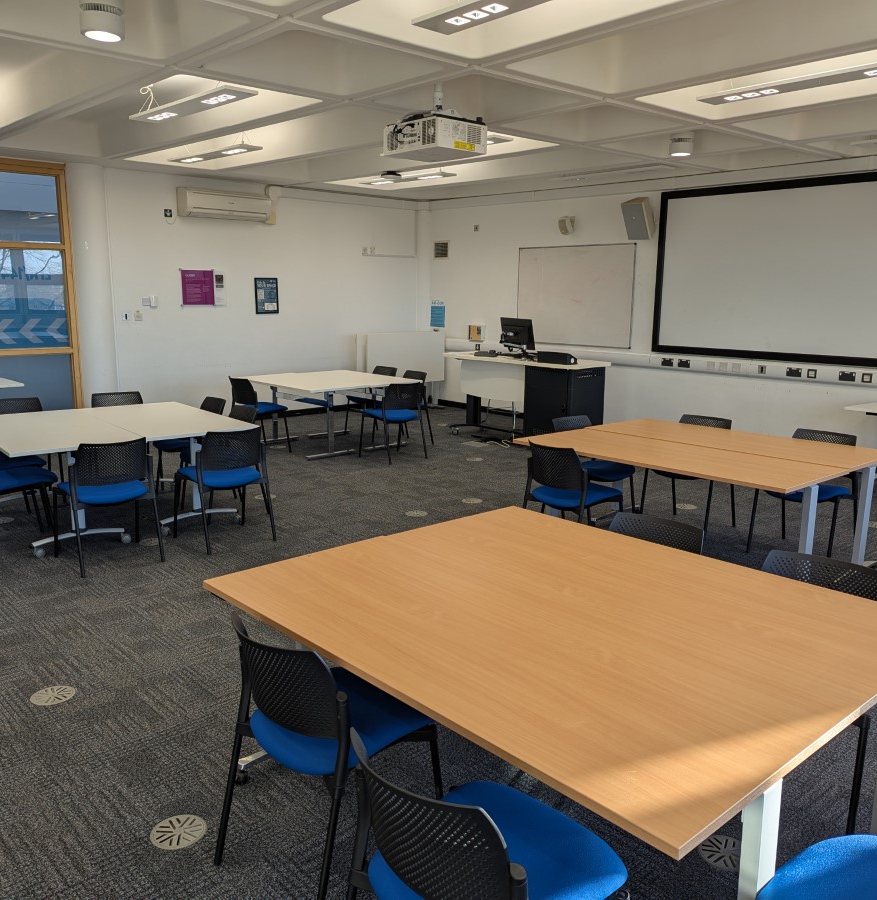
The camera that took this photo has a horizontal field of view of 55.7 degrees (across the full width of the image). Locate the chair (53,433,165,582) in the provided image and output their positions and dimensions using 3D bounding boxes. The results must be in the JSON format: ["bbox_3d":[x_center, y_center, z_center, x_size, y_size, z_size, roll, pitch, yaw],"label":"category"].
[{"bbox_3d":[-2.038,0.295,5.099,0.530,0.790,0.560,-9,14,-41],"label":"chair"}]

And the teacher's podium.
[{"bbox_3d":[0.965,-0.591,9.606,0.800,0.930,1.950,-9,15,-42],"label":"teacher's podium"}]

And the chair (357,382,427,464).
[{"bbox_3d":[-0.445,-0.314,8.393,0.530,0.790,0.560,-9,14,-41],"label":"chair"}]

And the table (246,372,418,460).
[{"bbox_3d":[-1.176,-0.409,9.078,1.500,0.730,1.500,-9,14,-41],"label":"table"}]

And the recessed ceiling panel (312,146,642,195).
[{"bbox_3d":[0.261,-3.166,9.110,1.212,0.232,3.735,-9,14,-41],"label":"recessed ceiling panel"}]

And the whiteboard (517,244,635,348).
[{"bbox_3d":[1.654,-1.912,10.323,0.030,1.200,1.800,-9,15,-42],"label":"whiteboard"}]

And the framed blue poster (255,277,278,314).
[{"bbox_3d":[-2.182,-1.952,10.559,0.332,0.442,0.025,-9,14,-41],"label":"framed blue poster"}]

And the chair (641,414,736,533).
[{"bbox_3d":[1.814,0.174,6.000,0.530,0.790,0.530,-10,15,-44],"label":"chair"}]

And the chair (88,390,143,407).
[{"bbox_3d":[-2.593,-0.070,6.985,0.530,0.790,0.560,-9,14,-41],"label":"chair"}]

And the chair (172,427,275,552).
[{"bbox_3d":[-1.435,0.215,5.556,0.530,0.790,0.560,-9,14,-41],"label":"chair"}]

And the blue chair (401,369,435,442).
[{"bbox_3d":[-0.392,-0.461,9.229,0.530,0.790,0.530,-7,13,-35],"label":"blue chair"}]

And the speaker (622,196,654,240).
[{"bbox_3d":[2.263,-2.572,9.234,0.220,0.420,0.300,-33,28,-29],"label":"speaker"}]

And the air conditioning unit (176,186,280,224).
[{"bbox_3d":[-2.549,-2.938,10.030,1.150,0.330,0.240,-9,15,-42],"label":"air conditioning unit"}]

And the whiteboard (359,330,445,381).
[{"bbox_3d":[-0.443,-1.272,11.531,1.428,0.714,0.060,-9,14,-41],"label":"whiteboard"}]

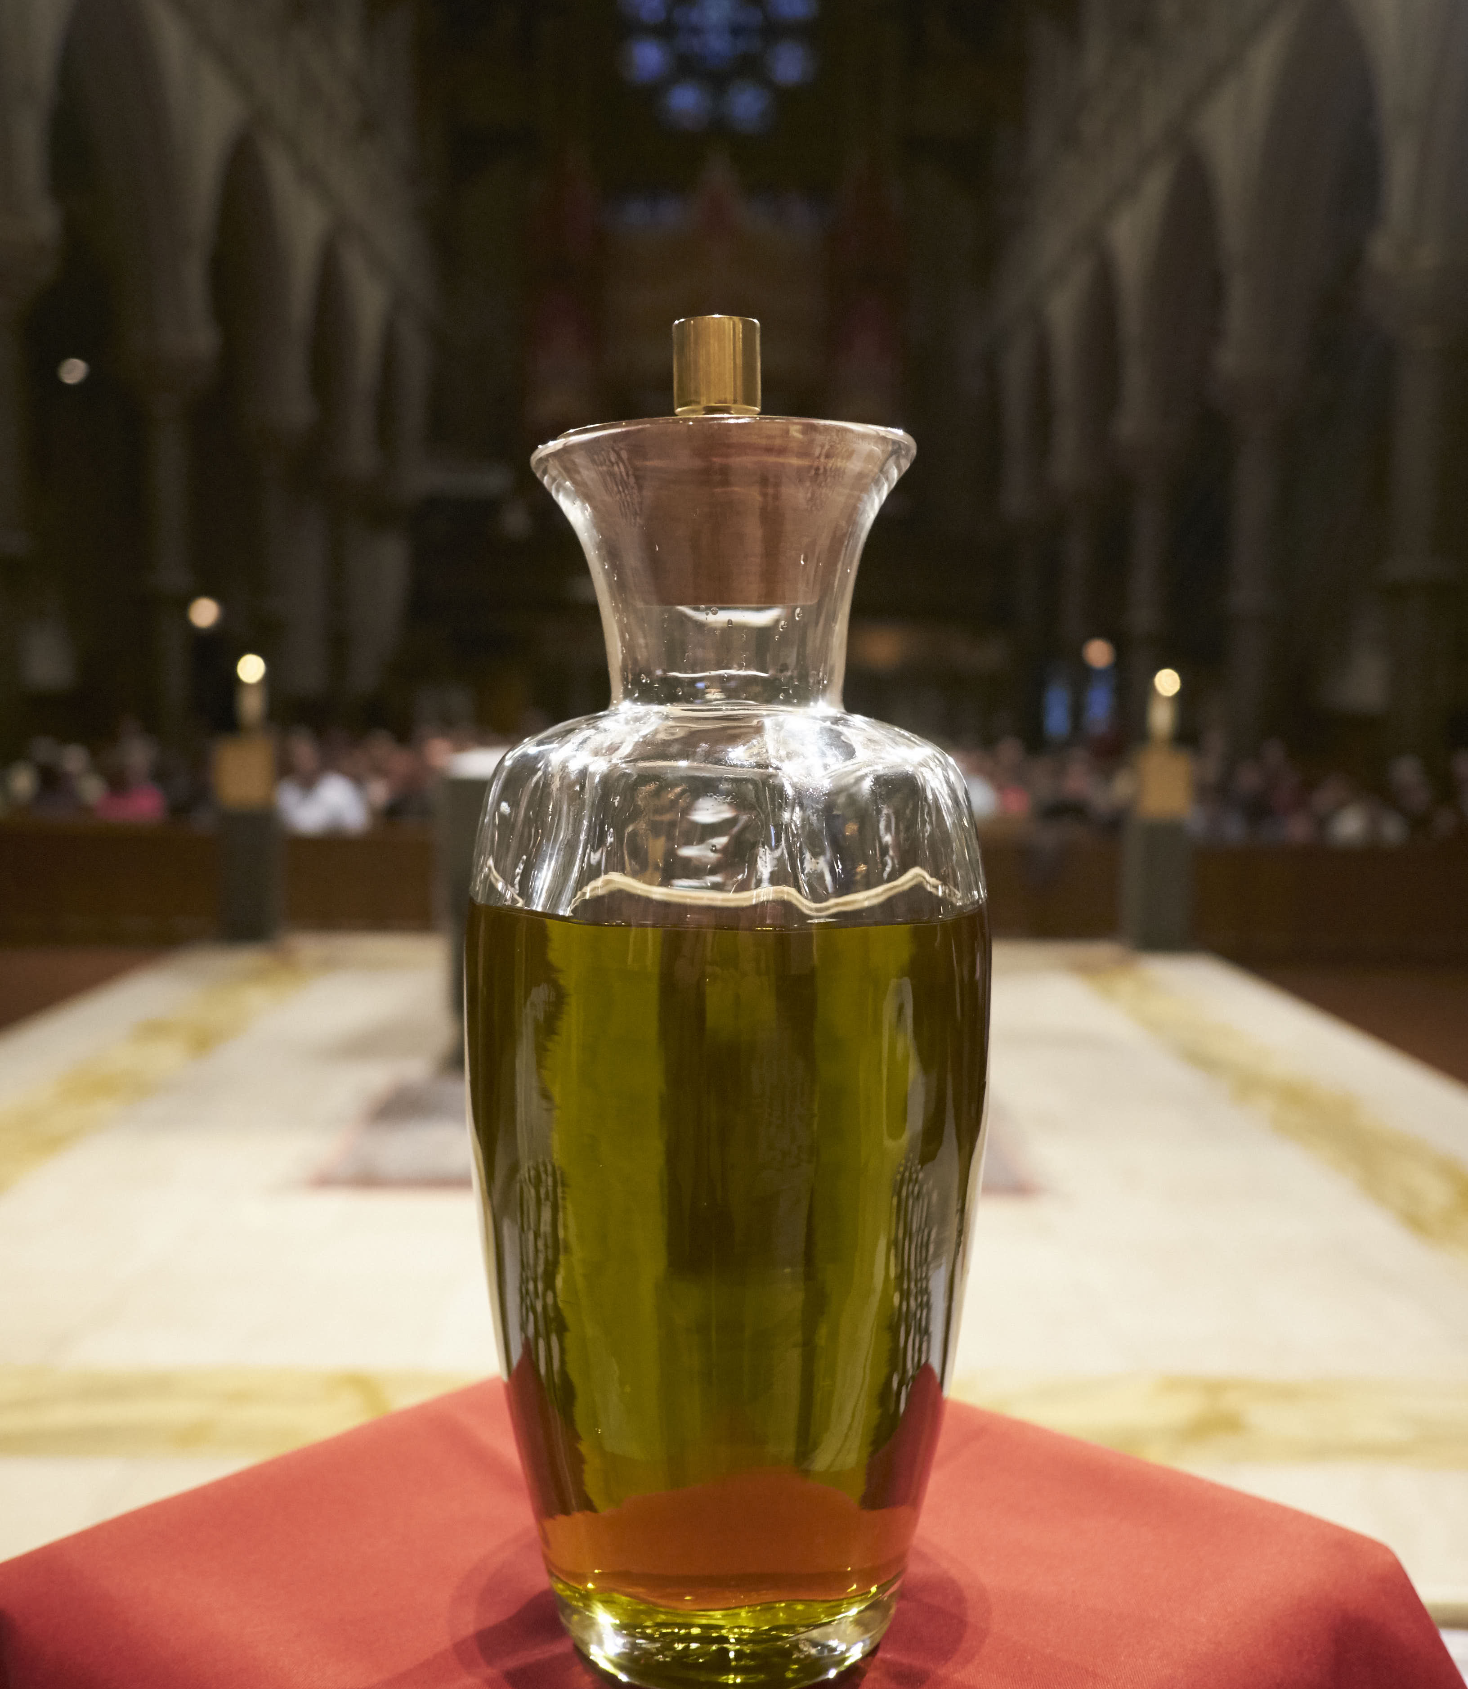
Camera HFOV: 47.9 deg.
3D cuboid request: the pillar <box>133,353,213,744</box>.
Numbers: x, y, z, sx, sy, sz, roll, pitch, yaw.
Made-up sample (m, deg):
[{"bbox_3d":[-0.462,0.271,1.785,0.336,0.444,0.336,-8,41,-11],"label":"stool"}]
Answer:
[{"bbox_3d":[-6.950,-3.070,20.390,0.920,6.200,0.920,1,4,-1],"label":"pillar"}]

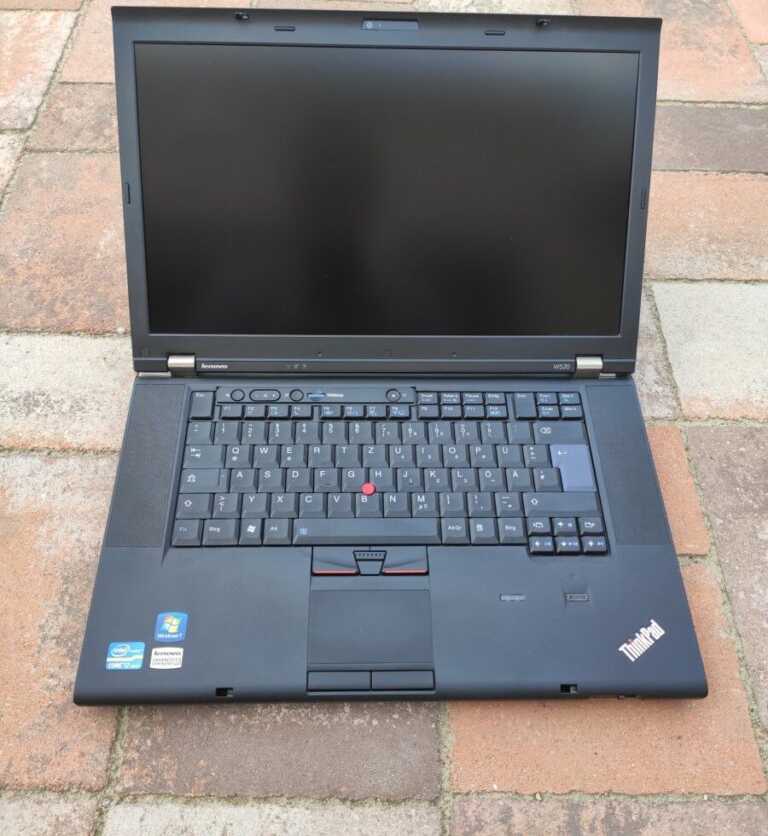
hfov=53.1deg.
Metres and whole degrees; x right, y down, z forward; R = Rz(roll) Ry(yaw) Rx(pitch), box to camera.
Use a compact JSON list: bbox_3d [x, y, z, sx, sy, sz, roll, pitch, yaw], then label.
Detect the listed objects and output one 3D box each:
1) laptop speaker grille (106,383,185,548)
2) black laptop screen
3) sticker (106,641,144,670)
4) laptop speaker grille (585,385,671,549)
[{"bbox_3d":[-0.163,0.030,0.533,0.036,0.003,0.129,0,57,-2],"label":"laptop speaker grille"},{"bbox_3d":[0.004,-0.157,0.548,0.346,0.196,0.006,0,12,-2],"label":"black laptop screen"},{"bbox_3d":[-0.154,0.142,0.458,0.021,0.001,0.016,0,57,-2],"label":"sticker"},{"bbox_3d":[0.171,0.030,0.544,0.036,0.003,0.129,0,57,-2],"label":"laptop speaker grille"}]

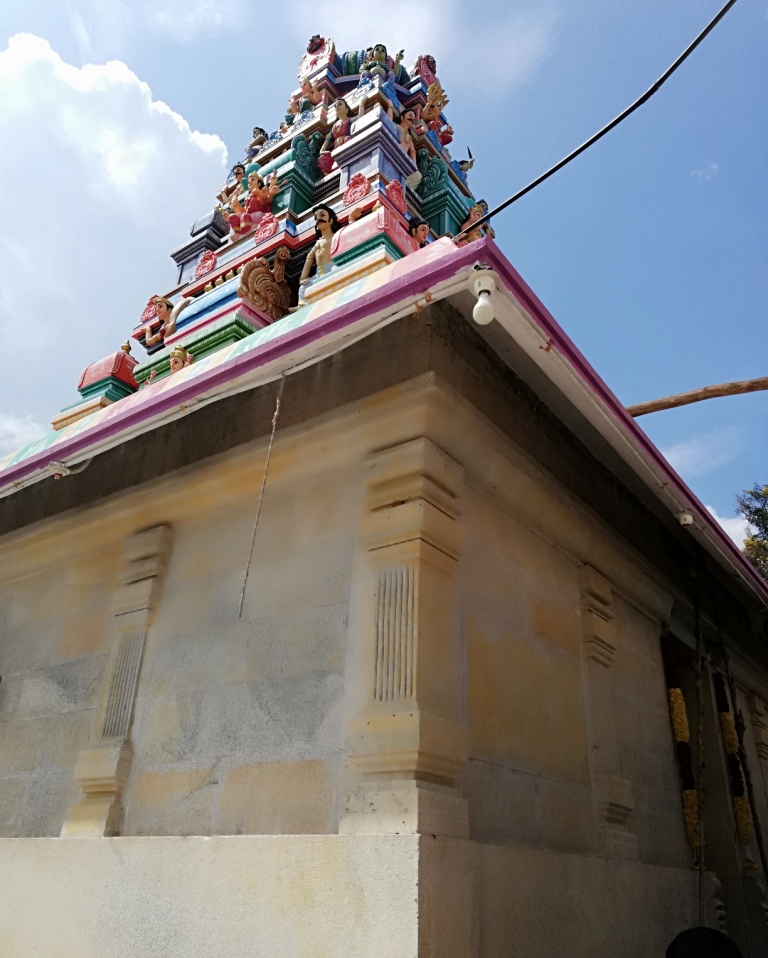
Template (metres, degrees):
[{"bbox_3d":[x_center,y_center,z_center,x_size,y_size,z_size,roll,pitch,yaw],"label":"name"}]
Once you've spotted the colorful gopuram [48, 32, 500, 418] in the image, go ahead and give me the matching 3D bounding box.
[{"bbox_3d":[-0.341,-2.614,9.378,4.067,6.051,4.067,-17,-33,32],"label":"colorful gopuram"}]

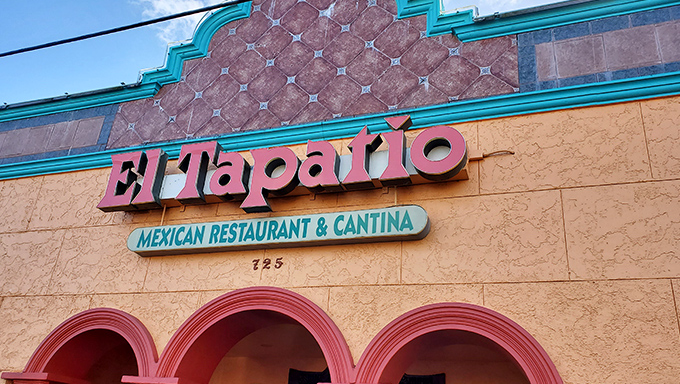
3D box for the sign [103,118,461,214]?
[{"bbox_3d":[-0.760,-0.161,5.369,4.114,0.836,0.343,-5,-27,19],"label":"sign"}]

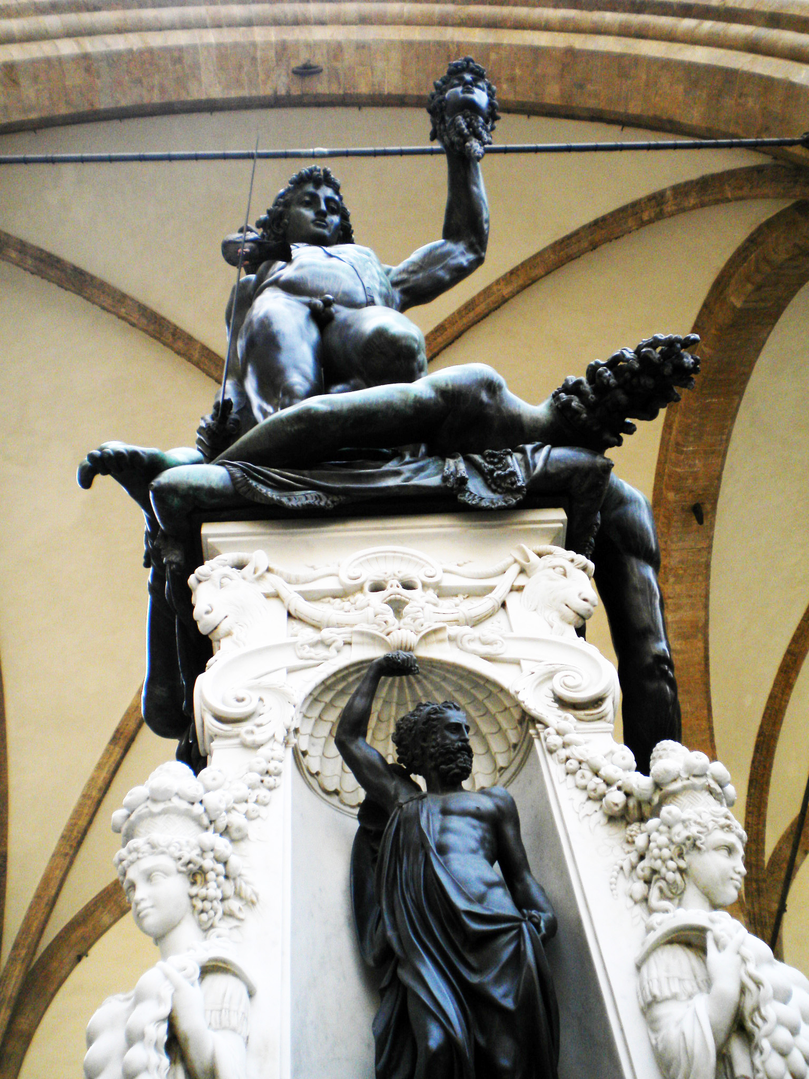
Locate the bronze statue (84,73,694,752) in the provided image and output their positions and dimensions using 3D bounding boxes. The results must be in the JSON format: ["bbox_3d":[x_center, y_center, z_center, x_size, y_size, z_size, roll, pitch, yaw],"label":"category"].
[{"bbox_3d":[-0.062,-0.613,3.456,1.480,3.820,1.300,-2,-58,-4],"label":"bronze statue"}]

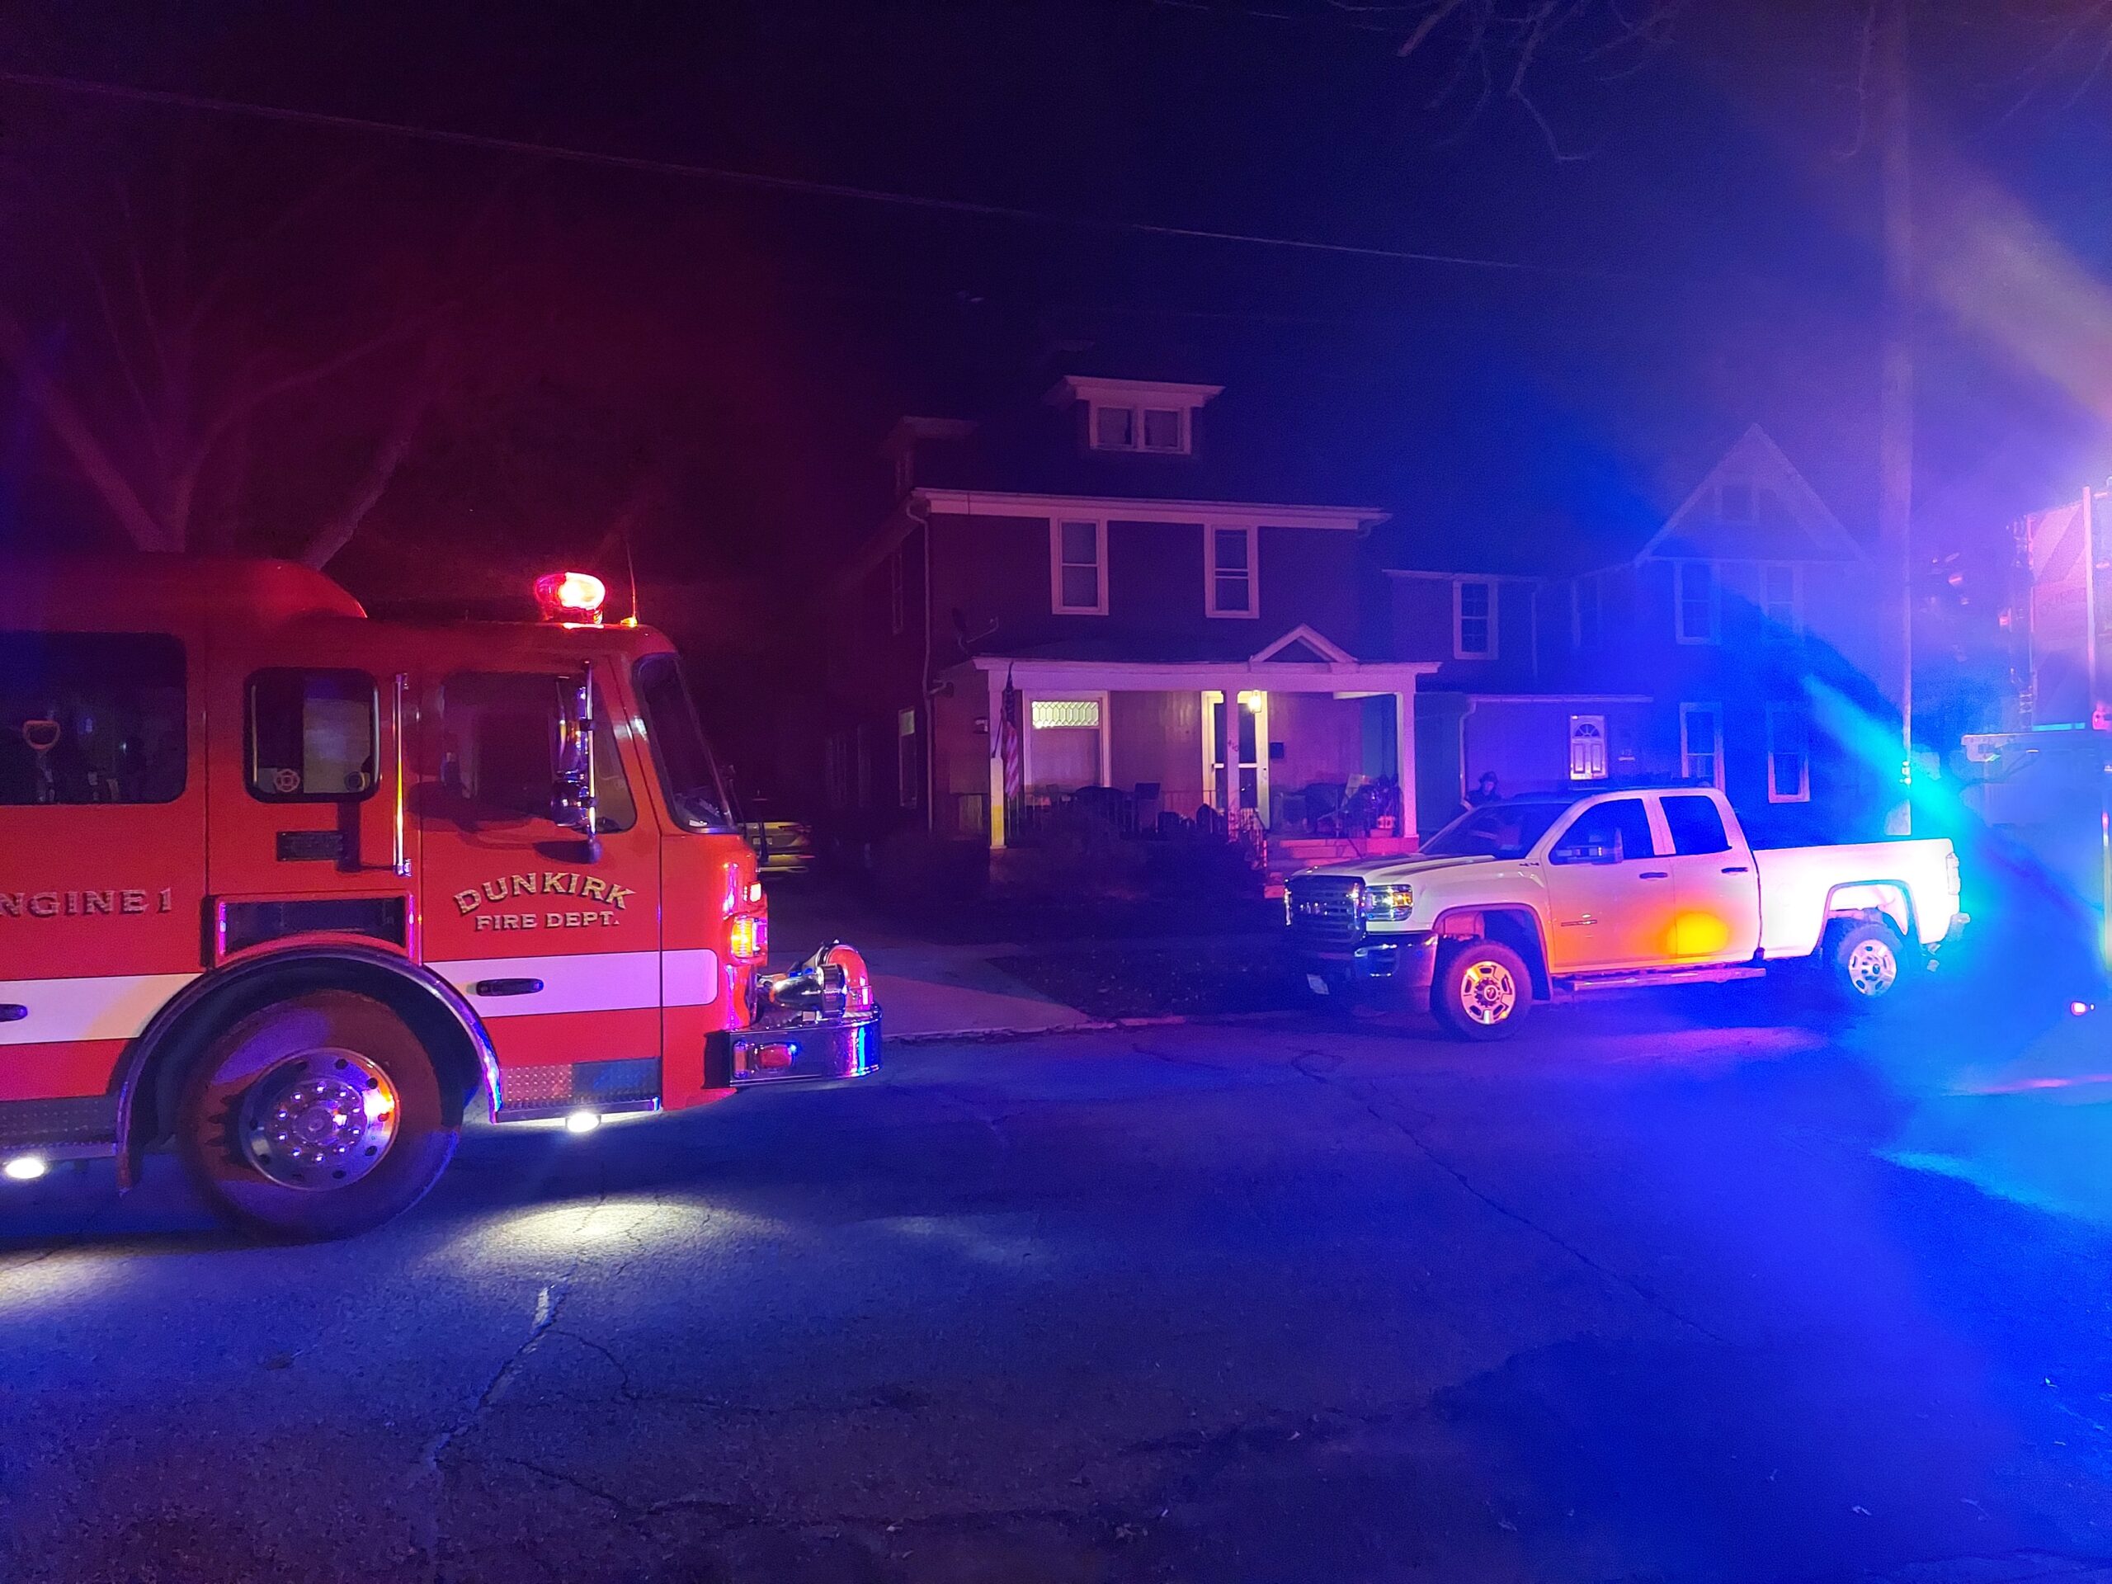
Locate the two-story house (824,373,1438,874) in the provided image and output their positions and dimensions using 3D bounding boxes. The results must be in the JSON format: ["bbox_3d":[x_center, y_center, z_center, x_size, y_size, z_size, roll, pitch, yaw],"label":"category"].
[{"bbox_3d":[0.530,-2.984,26.252,7.918,9.191,12.006,-1,0,-16],"label":"two-story house"}]

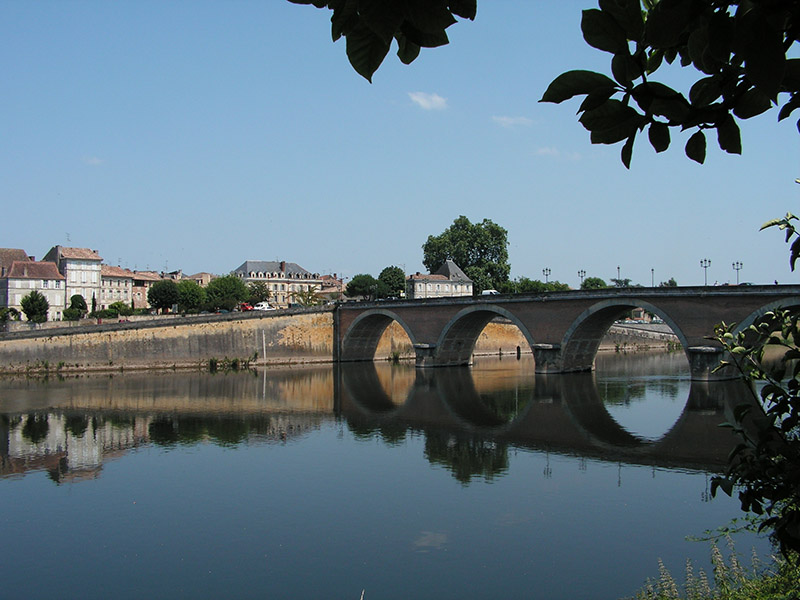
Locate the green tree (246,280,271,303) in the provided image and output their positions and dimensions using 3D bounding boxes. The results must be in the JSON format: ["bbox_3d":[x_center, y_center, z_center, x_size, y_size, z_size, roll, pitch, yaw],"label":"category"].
[{"bbox_3d":[-34.460,-1.280,203.000,5.730,6.710,5.800,0,-2,0],"label":"green tree"}]

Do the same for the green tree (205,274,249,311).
[{"bbox_3d":[-39.620,-1.540,190.000,9.950,8.480,9.200,0,-1,0],"label":"green tree"}]

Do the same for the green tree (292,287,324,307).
[{"bbox_3d":[-23.090,-0.690,210.000,8.580,5.430,7.500,0,-2,0],"label":"green tree"}]

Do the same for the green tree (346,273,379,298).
[{"bbox_3d":[-9.960,-3.050,221.000,8.500,7.970,8.000,0,-2,0],"label":"green tree"}]

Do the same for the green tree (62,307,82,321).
[{"bbox_3d":[-66.520,2.740,169.000,4.050,2.830,3.600,0,-1,0],"label":"green tree"}]

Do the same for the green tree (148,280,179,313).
[{"bbox_3d":[-53.100,-0.670,187.000,6.860,7.420,6.500,0,-2,0],"label":"green tree"}]

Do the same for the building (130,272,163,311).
[{"bbox_3d":[-60.980,-1.950,194.530,8.000,9.180,9.000,1,-2,-38],"label":"building"}]

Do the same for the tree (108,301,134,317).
[{"bbox_3d":[-58.910,1.850,176.000,5.500,3.280,4.500,0,-2,0],"label":"tree"}]

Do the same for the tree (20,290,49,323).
[{"bbox_3d":[-73.360,1.410,167.000,5.580,6.580,5.600,0,-1,0],"label":"tree"}]

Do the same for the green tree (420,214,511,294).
[{"bbox_3d":[21.180,-12.770,264.000,27.760,28.400,26.000,0,-2,0],"label":"green tree"}]

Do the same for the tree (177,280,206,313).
[{"bbox_3d":[-47.480,-0.910,189.000,6.990,7.890,6.800,0,-1,0],"label":"tree"}]

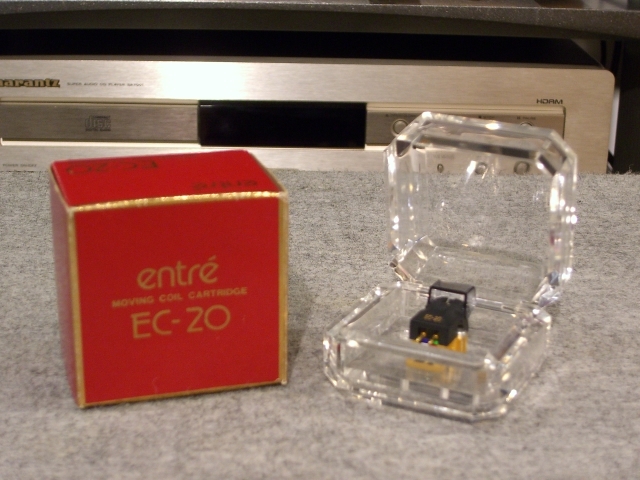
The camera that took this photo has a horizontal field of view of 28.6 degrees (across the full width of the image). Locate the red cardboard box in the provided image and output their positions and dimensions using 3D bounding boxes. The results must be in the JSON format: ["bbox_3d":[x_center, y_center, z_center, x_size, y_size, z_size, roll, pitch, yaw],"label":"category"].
[{"bbox_3d":[-0.063,0.015,0.528,0.086,0.084,0.059,-5,21,-17],"label":"red cardboard box"}]

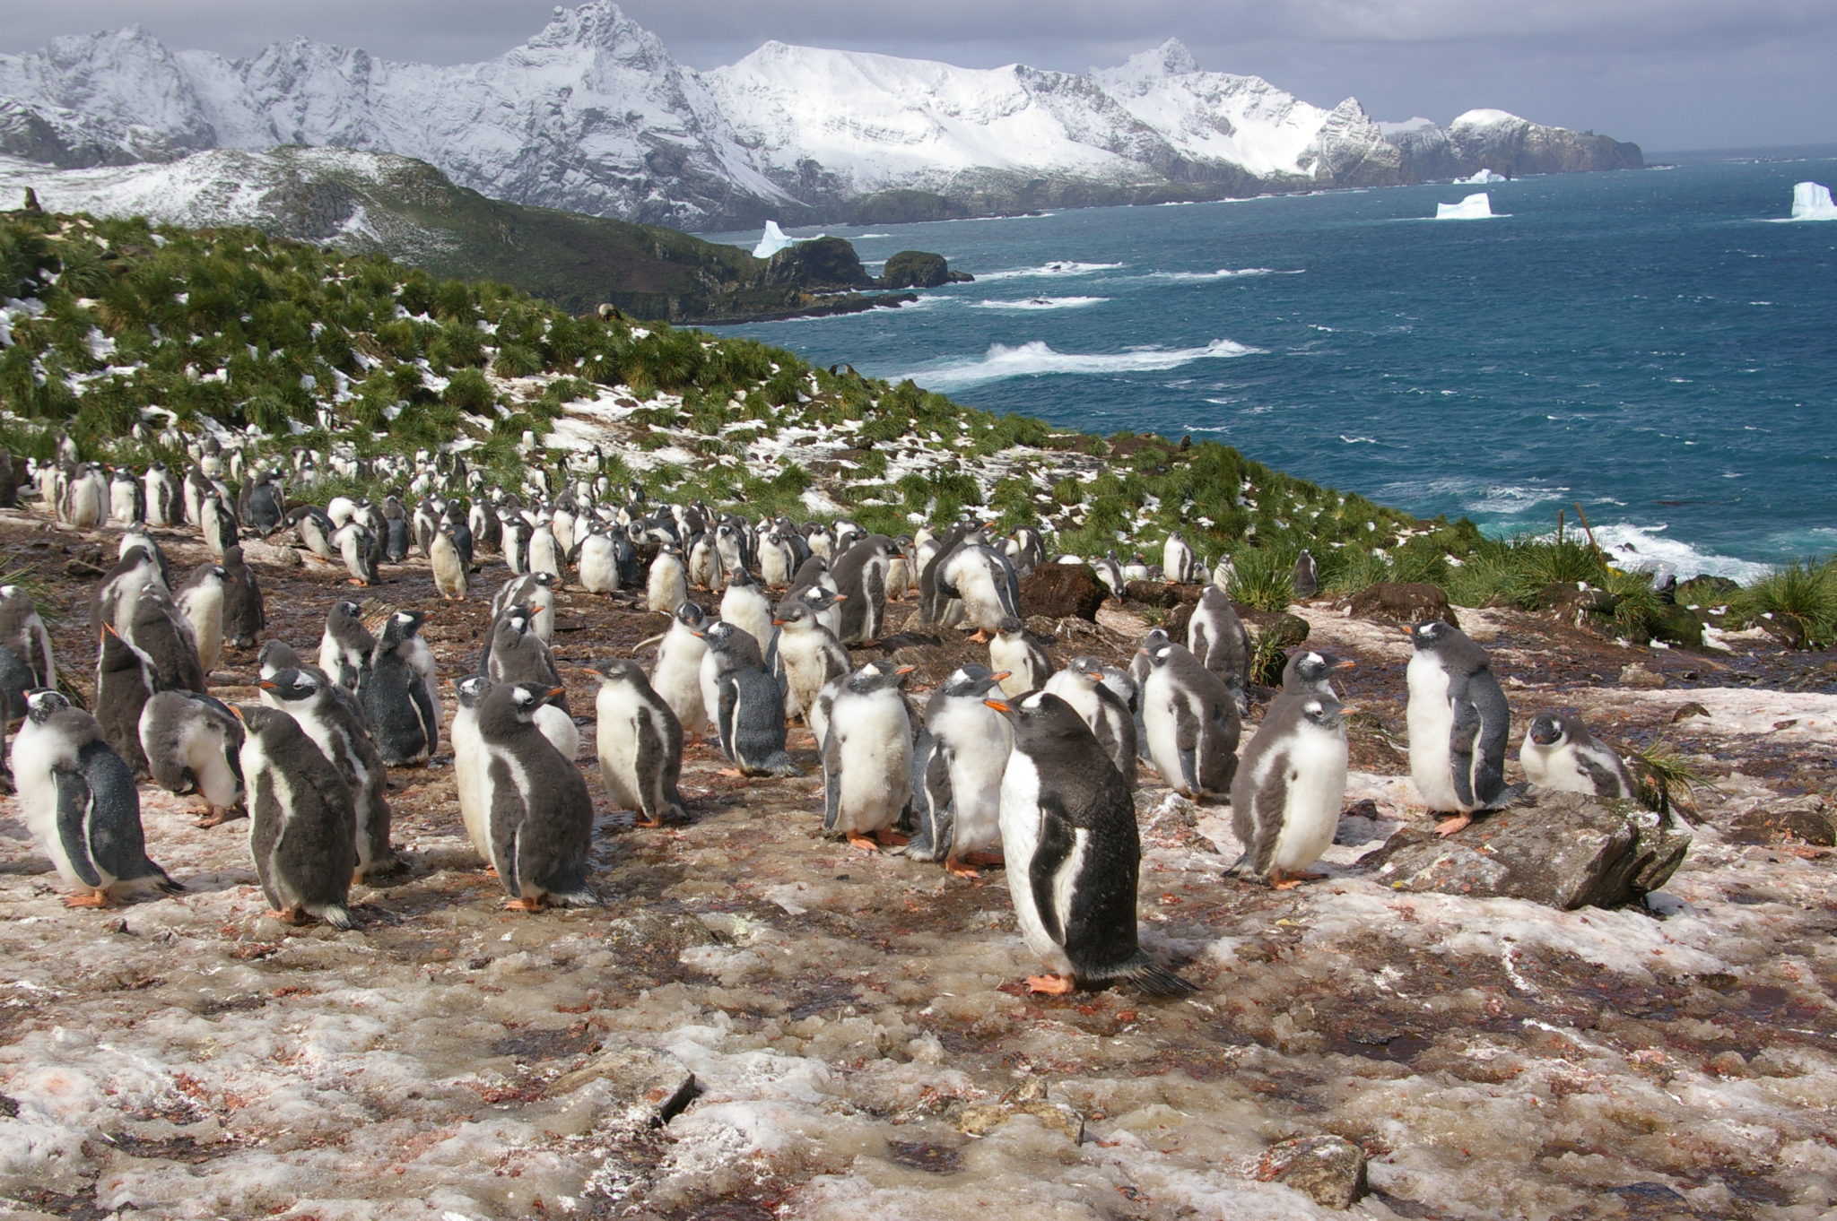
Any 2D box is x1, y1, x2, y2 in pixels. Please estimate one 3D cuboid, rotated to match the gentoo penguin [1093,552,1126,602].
[{"bbox_3d":[2.092,-0.370,21.800,0.360,0.520,0.240,4,14,26],"label":"gentoo penguin"}]

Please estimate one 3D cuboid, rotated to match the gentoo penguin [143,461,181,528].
[{"bbox_3d":[-7.219,-1.112,19.000,0.280,0.630,0.240,-13,17,-41],"label":"gentoo penguin"}]

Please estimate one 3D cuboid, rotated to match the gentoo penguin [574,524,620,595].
[{"bbox_3d":[-2.780,-0.447,17.200,0.340,0.600,0.330,-3,12,-3],"label":"gentoo penguin"}]

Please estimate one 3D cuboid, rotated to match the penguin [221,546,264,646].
[{"bbox_3d":[-4.219,-0.085,12.400,0.310,0.650,0.300,-5,12,-9],"label":"penguin"}]

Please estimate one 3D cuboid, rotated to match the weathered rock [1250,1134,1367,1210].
[{"bbox_3d":[0.724,1.042,3.680,0.205,0.085,0.140,0,12,11],"label":"weathered rock"}]

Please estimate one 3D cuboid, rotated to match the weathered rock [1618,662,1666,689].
[{"bbox_3d":[5.388,0.486,14.800,0.340,0.180,0.270,-2,12,0],"label":"weathered rock"}]

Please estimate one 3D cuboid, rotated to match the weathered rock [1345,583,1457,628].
[{"bbox_3d":[4.963,-0.052,20.500,1.150,0.380,0.850,-2,12,0],"label":"weathered rock"}]

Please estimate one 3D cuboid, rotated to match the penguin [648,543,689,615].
[{"bbox_3d":[-2.197,-0.272,17.500,0.340,0.660,0.310,-3,12,-2],"label":"penguin"}]

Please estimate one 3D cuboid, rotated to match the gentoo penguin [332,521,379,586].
[{"bbox_3d":[-4.809,-0.485,17.000,0.360,0.540,0.250,-9,14,-29],"label":"gentoo penguin"}]

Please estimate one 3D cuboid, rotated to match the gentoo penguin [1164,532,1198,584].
[{"bbox_3d":[3.003,-0.601,22.800,0.270,0.610,0.330,8,16,40],"label":"gentoo penguin"}]

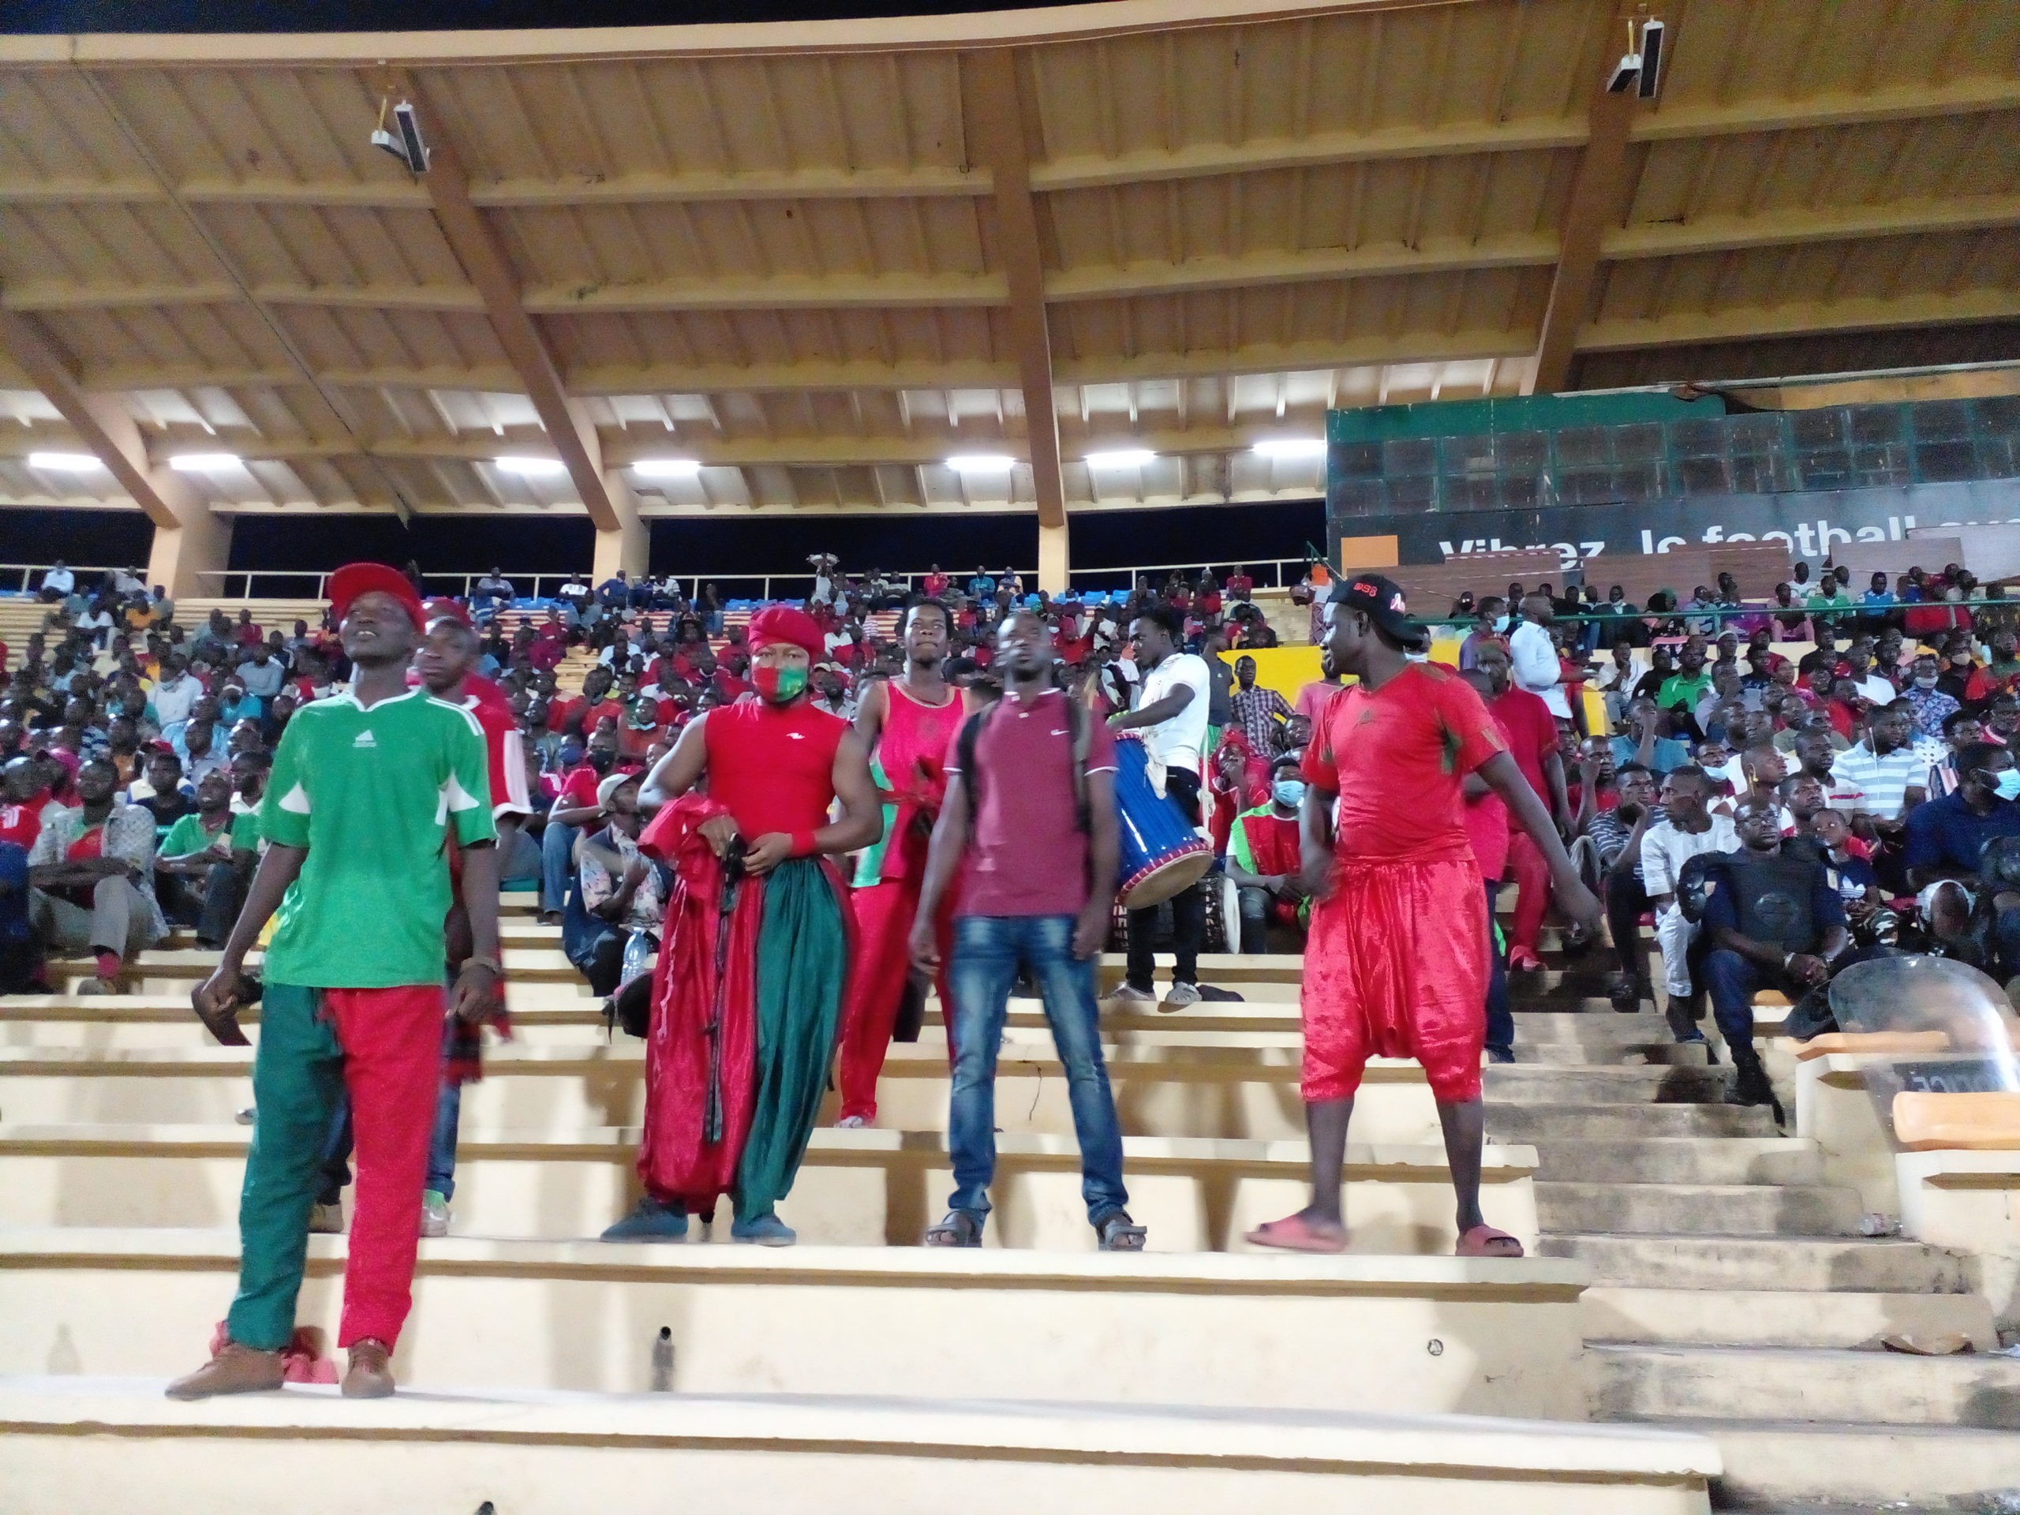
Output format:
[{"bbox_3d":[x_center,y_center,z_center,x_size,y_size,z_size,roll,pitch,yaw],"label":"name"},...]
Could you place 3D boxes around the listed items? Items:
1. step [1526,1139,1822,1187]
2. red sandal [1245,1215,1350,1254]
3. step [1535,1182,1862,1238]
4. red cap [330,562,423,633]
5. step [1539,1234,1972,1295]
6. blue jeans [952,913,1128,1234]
[{"bbox_3d":[2.186,1.412,5.472,1.096,0.155,0.360,-1,-16,5],"label":"step"},{"bbox_3d":[0.705,1.173,3.879,0.270,0.085,0.105,16,-21,-27],"label":"red sandal"},{"bbox_3d":[2.118,1.459,5.064,1.068,0.155,0.360,-1,-16,5],"label":"step"},{"bbox_3d":[-1.432,-0.370,3.570,0.185,0.130,0.265,3,-46,-8],"label":"red cap"},{"bbox_3d":[2.129,1.502,4.650,1.205,0.150,0.360,-1,-16,5],"label":"step"},{"bbox_3d":[0.075,0.764,4.100,0.460,0.870,0.280,1,-16,0],"label":"blue jeans"}]

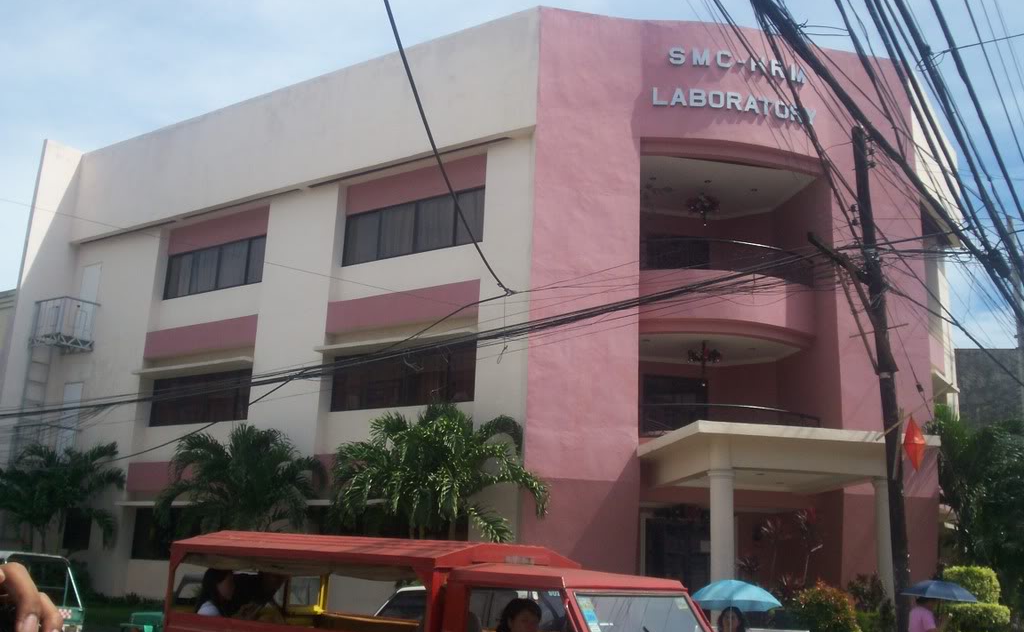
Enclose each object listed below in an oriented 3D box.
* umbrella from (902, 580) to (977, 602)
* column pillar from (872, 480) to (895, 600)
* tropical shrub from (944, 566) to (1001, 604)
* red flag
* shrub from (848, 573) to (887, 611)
[{"bbox_3d":[4.658,2.980,11.626,0.822,0.222,0.822,-2,-16,21],"label":"umbrella"},{"bbox_3d":[6.370,4.114,17.724,0.430,2.800,0.430,5,-15,-8],"label":"column pillar"},{"bbox_3d":[7.034,4.116,16.266,0.840,0.580,0.840,-4,-16,22],"label":"tropical shrub"},{"bbox_3d":[5.826,1.846,15.414,0.350,0.780,0.280,-3,-16,20],"label":"red flag"},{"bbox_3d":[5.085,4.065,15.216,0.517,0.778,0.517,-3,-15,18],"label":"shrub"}]

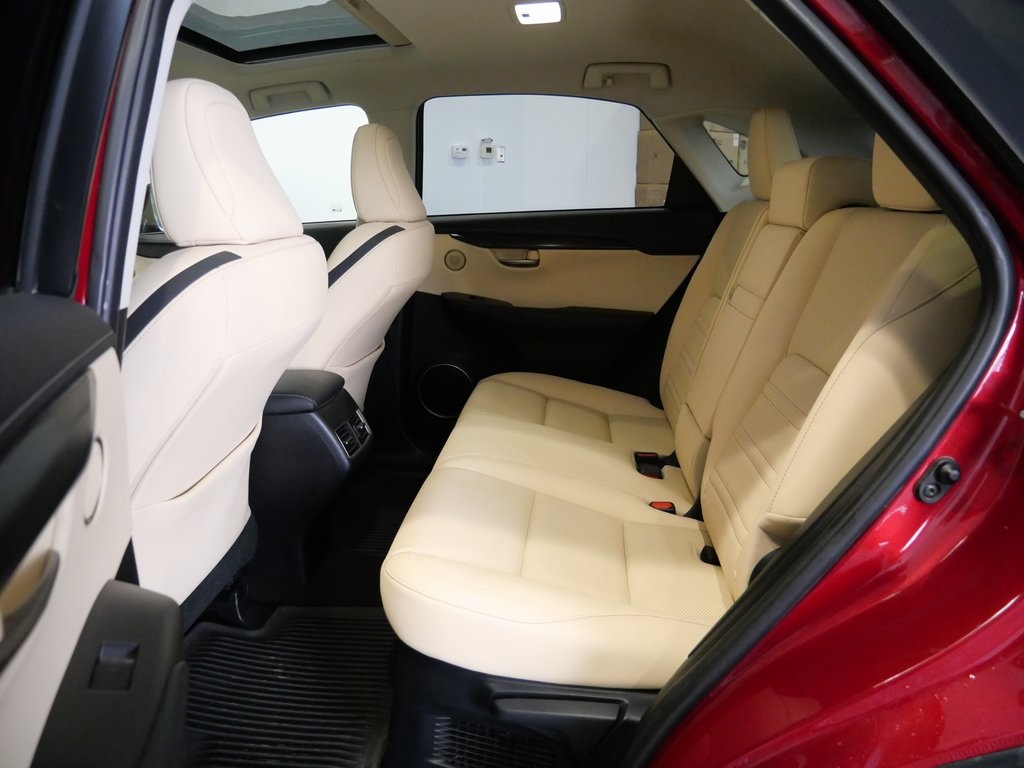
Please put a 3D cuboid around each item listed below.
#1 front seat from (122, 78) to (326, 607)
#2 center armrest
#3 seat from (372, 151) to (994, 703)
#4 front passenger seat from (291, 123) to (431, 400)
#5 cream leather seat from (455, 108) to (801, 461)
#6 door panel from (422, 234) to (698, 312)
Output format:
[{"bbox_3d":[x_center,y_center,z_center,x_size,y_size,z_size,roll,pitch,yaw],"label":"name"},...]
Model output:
[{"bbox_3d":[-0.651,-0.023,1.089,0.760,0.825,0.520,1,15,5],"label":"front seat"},{"bbox_3d":[-0.484,0.011,1.486,0.290,0.065,0.200,1,15,5],"label":"center armrest"},{"bbox_3d":[0.258,-0.146,1.370,0.830,0.800,1.270,1,15,5],"label":"seat"},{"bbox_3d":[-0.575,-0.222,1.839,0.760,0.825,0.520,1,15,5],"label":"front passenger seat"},{"bbox_3d":[0.283,-0.245,1.720,0.810,0.790,0.530,1,15,5],"label":"cream leather seat"},{"bbox_3d":[0.119,-0.317,2.071,0.835,0.240,0.070,1,15,5],"label":"door panel"}]

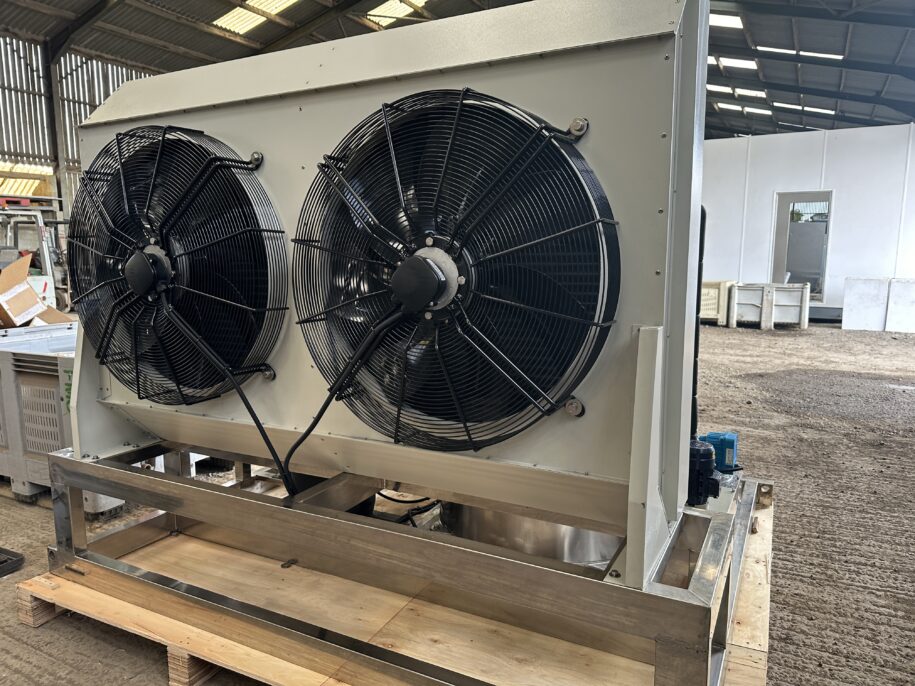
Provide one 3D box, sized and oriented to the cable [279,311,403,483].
[{"bbox_3d":[-0.266,0.140,1.411,0.416,0.458,0.125,4,8,27],"label":"cable"}]

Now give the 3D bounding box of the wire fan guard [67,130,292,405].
[{"bbox_3d":[-0.757,-0.190,1.645,0.708,0.708,0.178,4,8,27],"label":"wire fan guard"}]

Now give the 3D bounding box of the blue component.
[{"bbox_3d":[1.005,0.418,2.439,0.131,0.129,0.131,4,8,27],"label":"blue component"}]

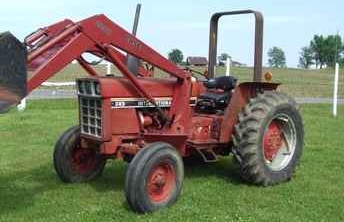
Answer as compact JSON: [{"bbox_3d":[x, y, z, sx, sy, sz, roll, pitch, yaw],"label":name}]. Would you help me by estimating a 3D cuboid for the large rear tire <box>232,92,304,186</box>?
[{"bbox_3d":[1.390,0.417,6.578,1.325,1.312,0.400,-3,7,-42],"label":"large rear tire"}]

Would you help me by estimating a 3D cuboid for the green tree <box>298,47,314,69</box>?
[{"bbox_3d":[48.860,-19.289,170.000,5.641,8.007,5.641,2,6,0],"label":"green tree"}]

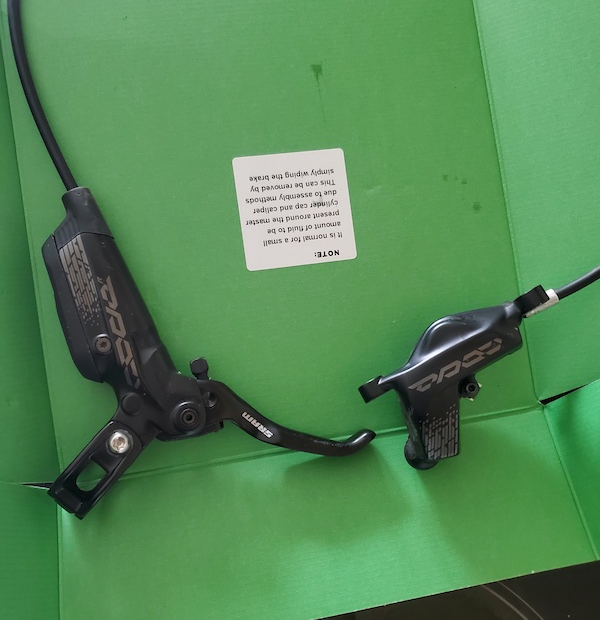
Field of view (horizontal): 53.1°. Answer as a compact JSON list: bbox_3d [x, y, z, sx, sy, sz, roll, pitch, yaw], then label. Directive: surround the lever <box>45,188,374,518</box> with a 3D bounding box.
[{"bbox_3d":[-0.059,0.037,0.238,0.159,0.035,0.104,39,83,-3],"label":"lever"}]

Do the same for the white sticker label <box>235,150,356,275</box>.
[{"bbox_3d":[-0.002,-0.045,0.269,0.051,0.001,0.051,-7,87,-7],"label":"white sticker label"}]

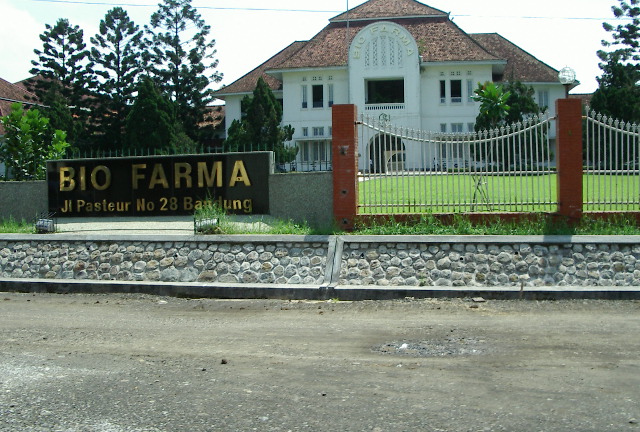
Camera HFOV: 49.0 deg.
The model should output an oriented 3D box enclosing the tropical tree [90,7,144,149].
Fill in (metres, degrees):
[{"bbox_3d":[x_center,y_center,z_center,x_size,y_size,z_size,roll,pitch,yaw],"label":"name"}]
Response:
[{"bbox_3d":[-15.524,-9.243,54.004,4.500,13.480,4.500,0,4,9],"label":"tropical tree"}]

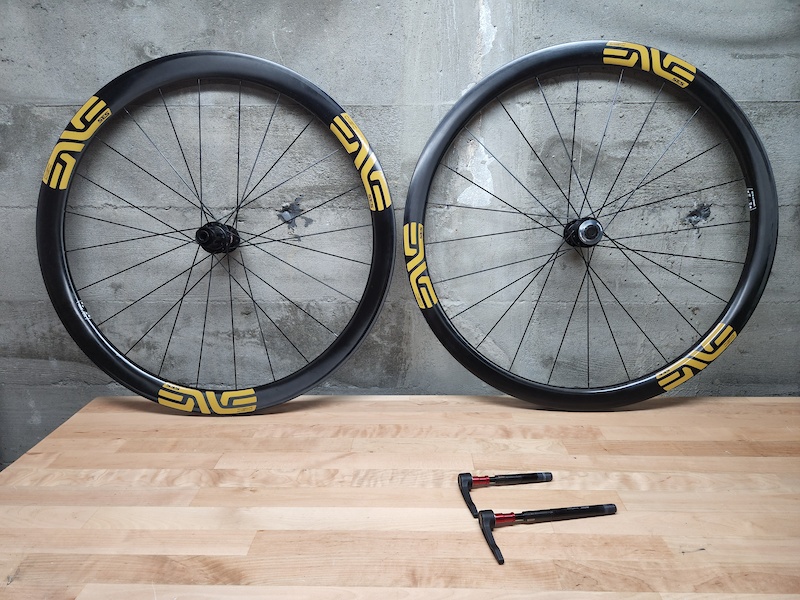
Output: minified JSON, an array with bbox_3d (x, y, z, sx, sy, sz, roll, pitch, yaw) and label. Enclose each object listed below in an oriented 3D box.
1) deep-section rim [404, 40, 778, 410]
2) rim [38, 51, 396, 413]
[{"bbox_3d":[0.325,-0.117,0.938,0.634,0.634,0.102,1,7,4],"label":"deep-section rim"},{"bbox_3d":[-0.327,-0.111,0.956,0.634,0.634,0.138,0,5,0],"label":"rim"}]

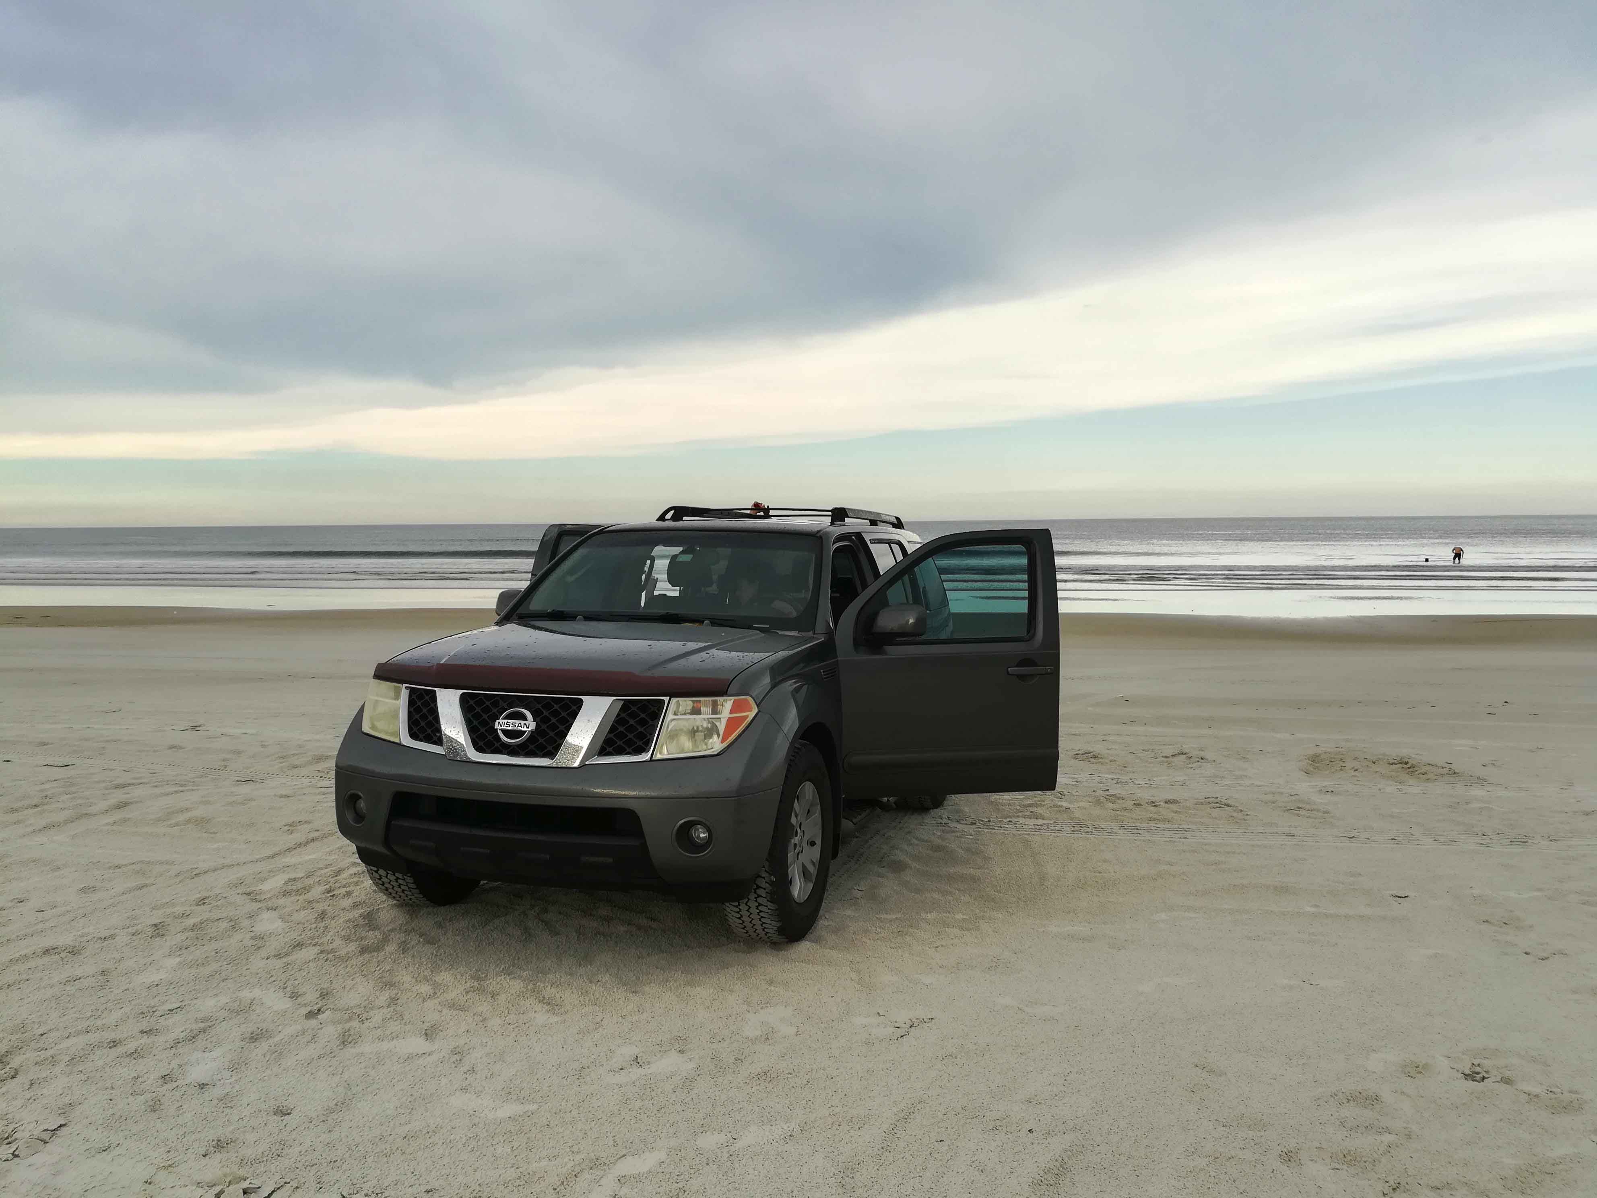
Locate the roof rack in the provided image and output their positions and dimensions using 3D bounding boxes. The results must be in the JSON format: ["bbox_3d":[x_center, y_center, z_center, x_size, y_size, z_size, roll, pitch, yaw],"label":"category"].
[{"bbox_3d":[-0.035,-0.487,7.416,1.100,0.110,1.780,1,1,17],"label":"roof rack"}]

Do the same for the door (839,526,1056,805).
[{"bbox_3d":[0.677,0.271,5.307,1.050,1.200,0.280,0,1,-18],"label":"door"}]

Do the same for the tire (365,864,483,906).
[{"bbox_3d":[-1.552,0.925,5.201,0.268,0.783,0.783,1,1,17],"label":"tire"}]

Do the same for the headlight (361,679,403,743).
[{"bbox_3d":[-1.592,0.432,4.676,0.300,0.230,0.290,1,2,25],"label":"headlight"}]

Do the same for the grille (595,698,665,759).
[{"bbox_3d":[-0.594,0.455,4.232,0.230,0.215,0.085,1,-8,8],"label":"grille"}]

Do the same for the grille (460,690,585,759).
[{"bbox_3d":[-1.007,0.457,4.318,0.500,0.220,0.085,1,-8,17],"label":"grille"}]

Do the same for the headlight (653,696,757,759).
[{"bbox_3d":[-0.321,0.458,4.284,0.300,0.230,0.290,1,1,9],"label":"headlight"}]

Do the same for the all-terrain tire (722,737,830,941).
[{"bbox_3d":[-0.077,0.954,4.747,0.268,0.783,0.783,1,1,17],"label":"all-terrain tire"}]

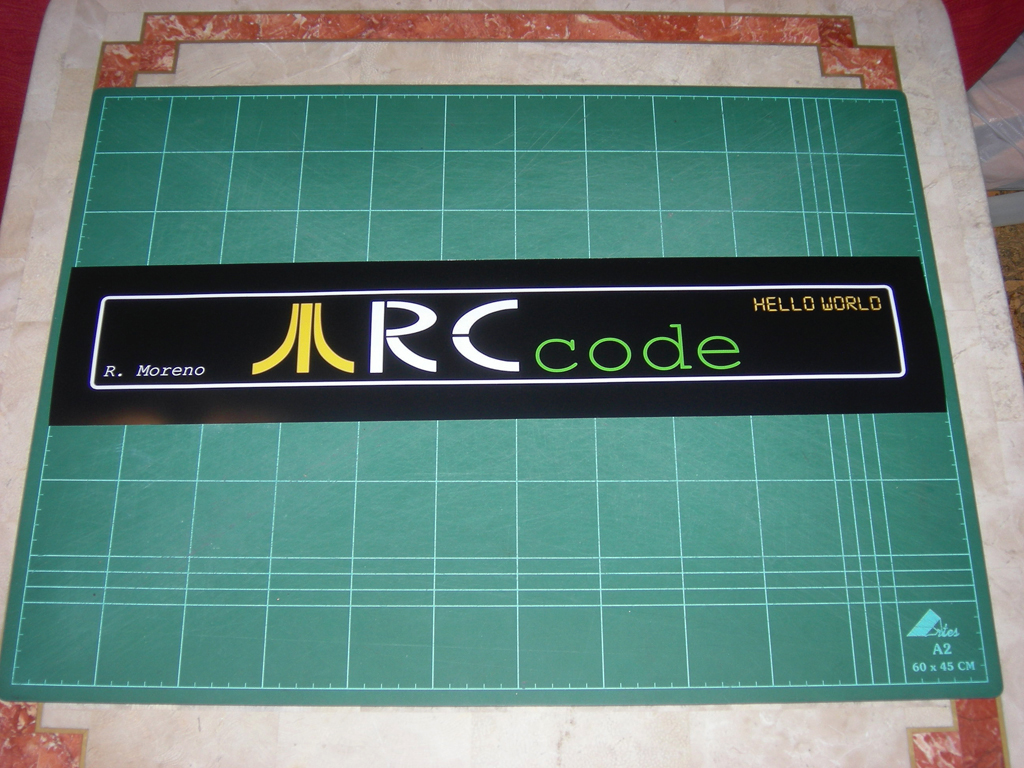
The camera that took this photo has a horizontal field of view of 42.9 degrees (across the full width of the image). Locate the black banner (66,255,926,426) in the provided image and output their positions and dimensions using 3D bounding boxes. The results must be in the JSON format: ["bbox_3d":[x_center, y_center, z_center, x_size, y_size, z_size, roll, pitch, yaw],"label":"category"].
[{"bbox_3d":[-0.009,-0.031,0.855,0.583,0.005,0.119,-1,64,-1],"label":"black banner"}]

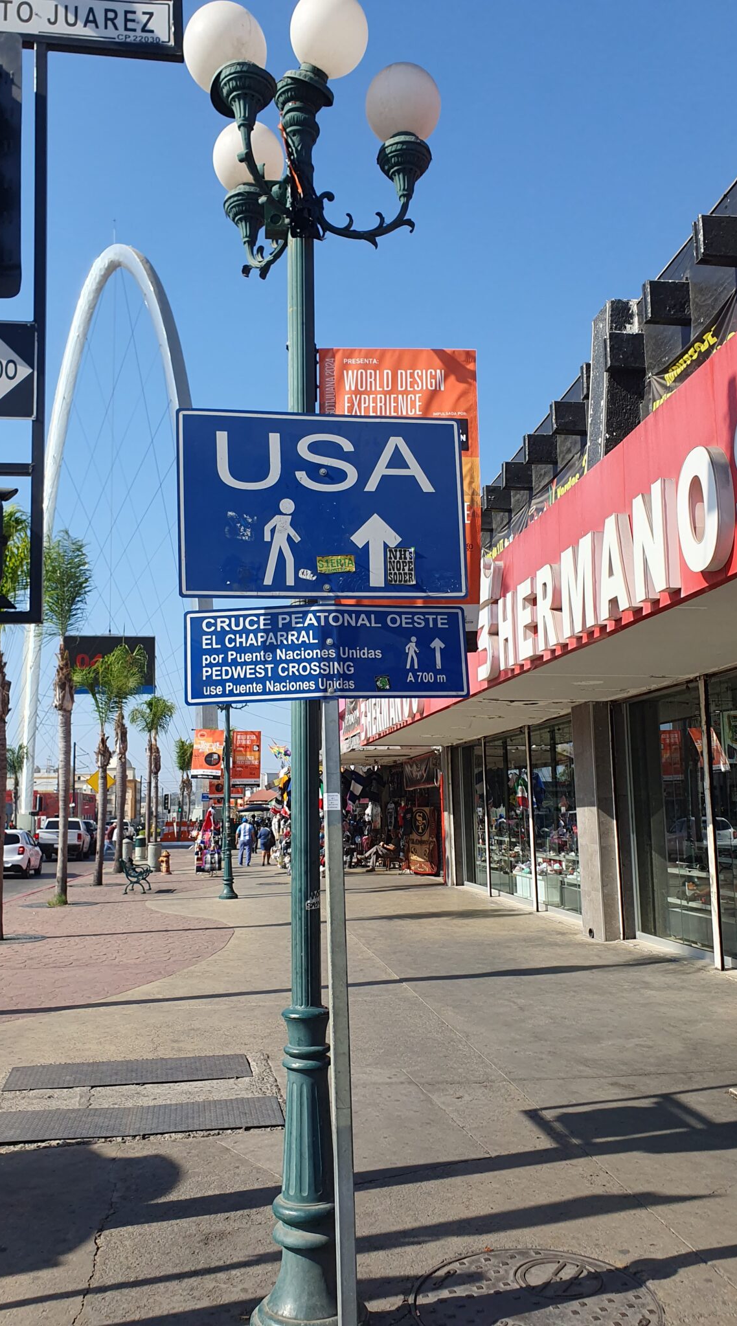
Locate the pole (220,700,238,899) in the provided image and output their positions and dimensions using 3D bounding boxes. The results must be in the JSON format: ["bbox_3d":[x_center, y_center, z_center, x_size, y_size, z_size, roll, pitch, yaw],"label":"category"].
[{"bbox_3d":[-2.778,2.259,19.799,0.950,4.720,0.950,0,-9,-8],"label":"pole"}]

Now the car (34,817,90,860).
[{"bbox_3d":[-14.140,8.095,46.424,2.000,1.900,5.600,0,-9,-12],"label":"car"}]

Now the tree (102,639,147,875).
[{"bbox_3d":[-7.370,2.833,29.924,1.350,6.800,1.350,0,-9,-8],"label":"tree"}]

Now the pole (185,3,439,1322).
[{"bbox_3d":[-0.185,-0.242,3.492,0.970,4.720,0.970,0,-9,-8],"label":"pole"}]

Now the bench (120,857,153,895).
[{"bbox_3d":[-4.994,4.595,21.735,0.620,0.780,1.450,0,-9,-8],"label":"bench"}]

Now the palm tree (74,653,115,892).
[{"bbox_3d":[-6.571,2.603,24.185,1.150,5.500,1.150,0,-9,-8],"label":"palm tree"}]

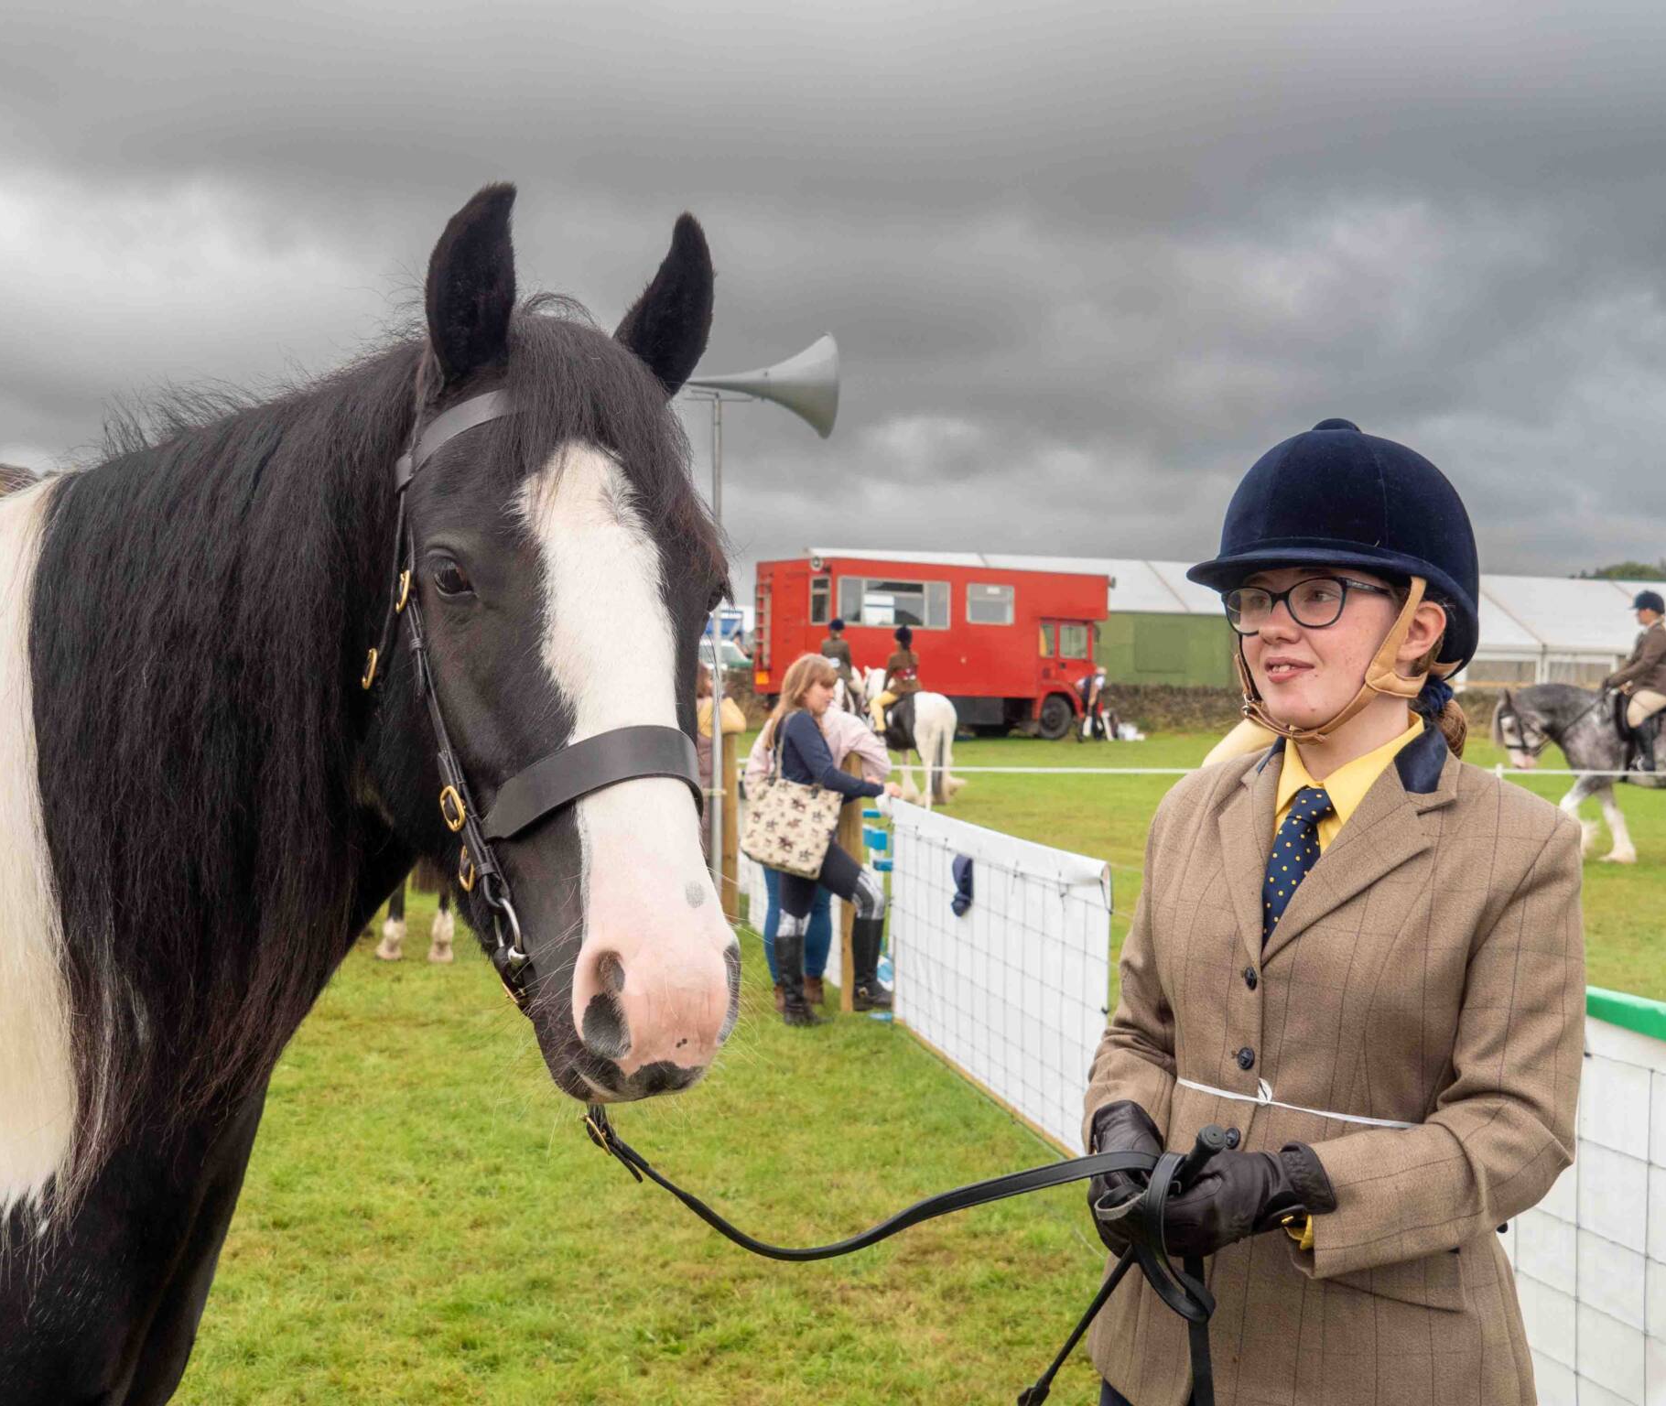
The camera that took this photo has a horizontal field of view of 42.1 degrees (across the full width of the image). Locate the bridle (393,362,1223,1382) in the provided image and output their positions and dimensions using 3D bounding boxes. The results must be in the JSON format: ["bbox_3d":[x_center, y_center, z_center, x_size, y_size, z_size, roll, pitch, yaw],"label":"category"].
[{"bbox_3d":[-0.035,0.154,1.710,0.585,0.830,0.405,0,1,-25],"label":"bridle"}]

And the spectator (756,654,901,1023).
[{"bbox_3d":[-0.023,0.594,9.600,0.600,1.620,0.520,1,1,-9],"label":"spectator"}]

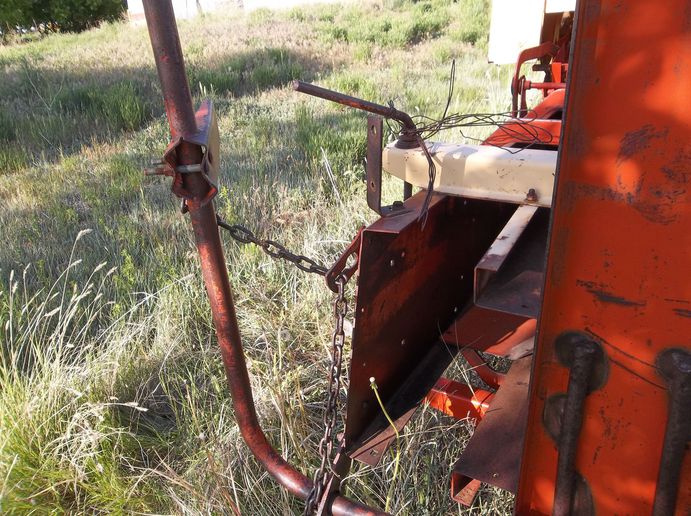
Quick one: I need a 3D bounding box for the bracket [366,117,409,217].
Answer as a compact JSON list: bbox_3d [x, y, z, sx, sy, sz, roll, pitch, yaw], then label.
[{"bbox_3d":[0.070,-0.143,0.831,0.054,0.148,0.042,-9,23,-21],"label":"bracket"}]

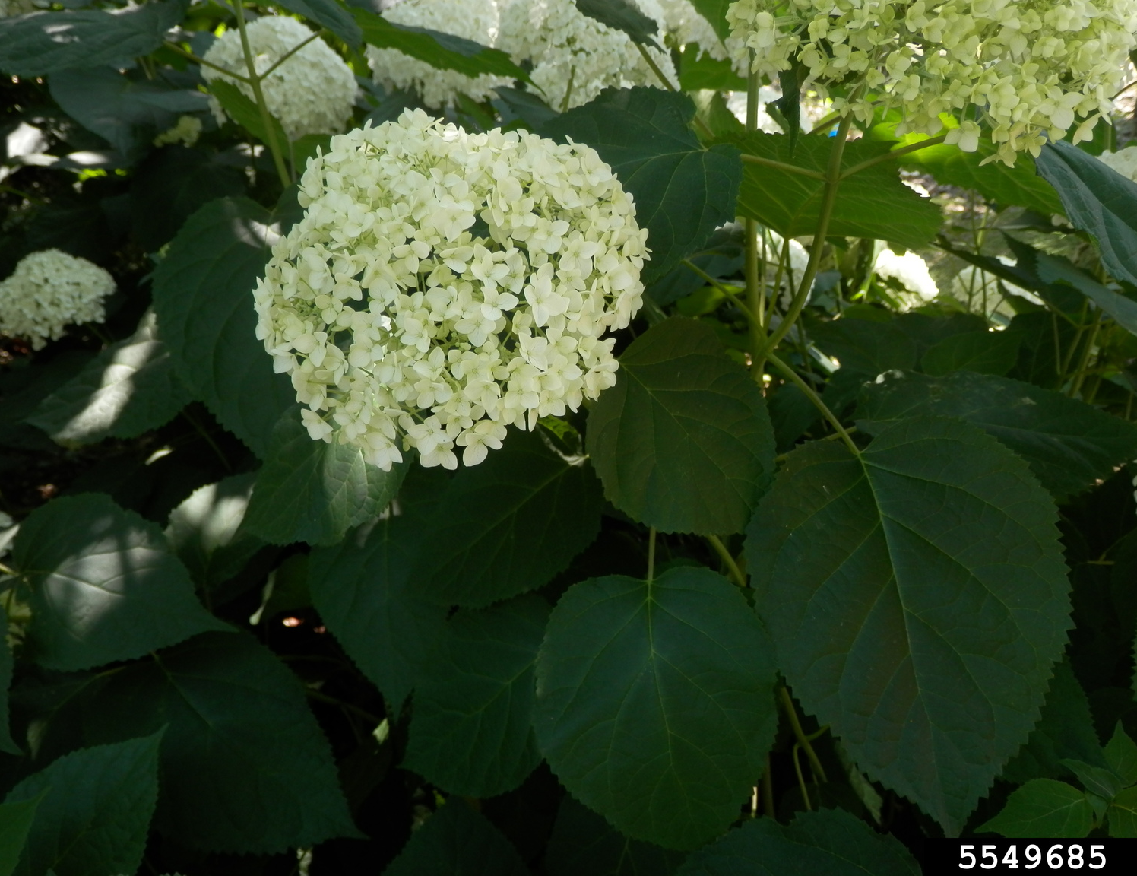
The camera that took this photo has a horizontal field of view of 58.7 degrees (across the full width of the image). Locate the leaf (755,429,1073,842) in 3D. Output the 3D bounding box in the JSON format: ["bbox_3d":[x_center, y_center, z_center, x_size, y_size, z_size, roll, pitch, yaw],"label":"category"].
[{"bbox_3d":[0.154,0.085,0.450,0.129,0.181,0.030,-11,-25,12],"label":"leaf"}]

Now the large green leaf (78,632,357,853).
[{"bbox_3d":[-0.204,0.180,0.600,0.165,0.030,0.115,36,58,23],"label":"large green leaf"}]

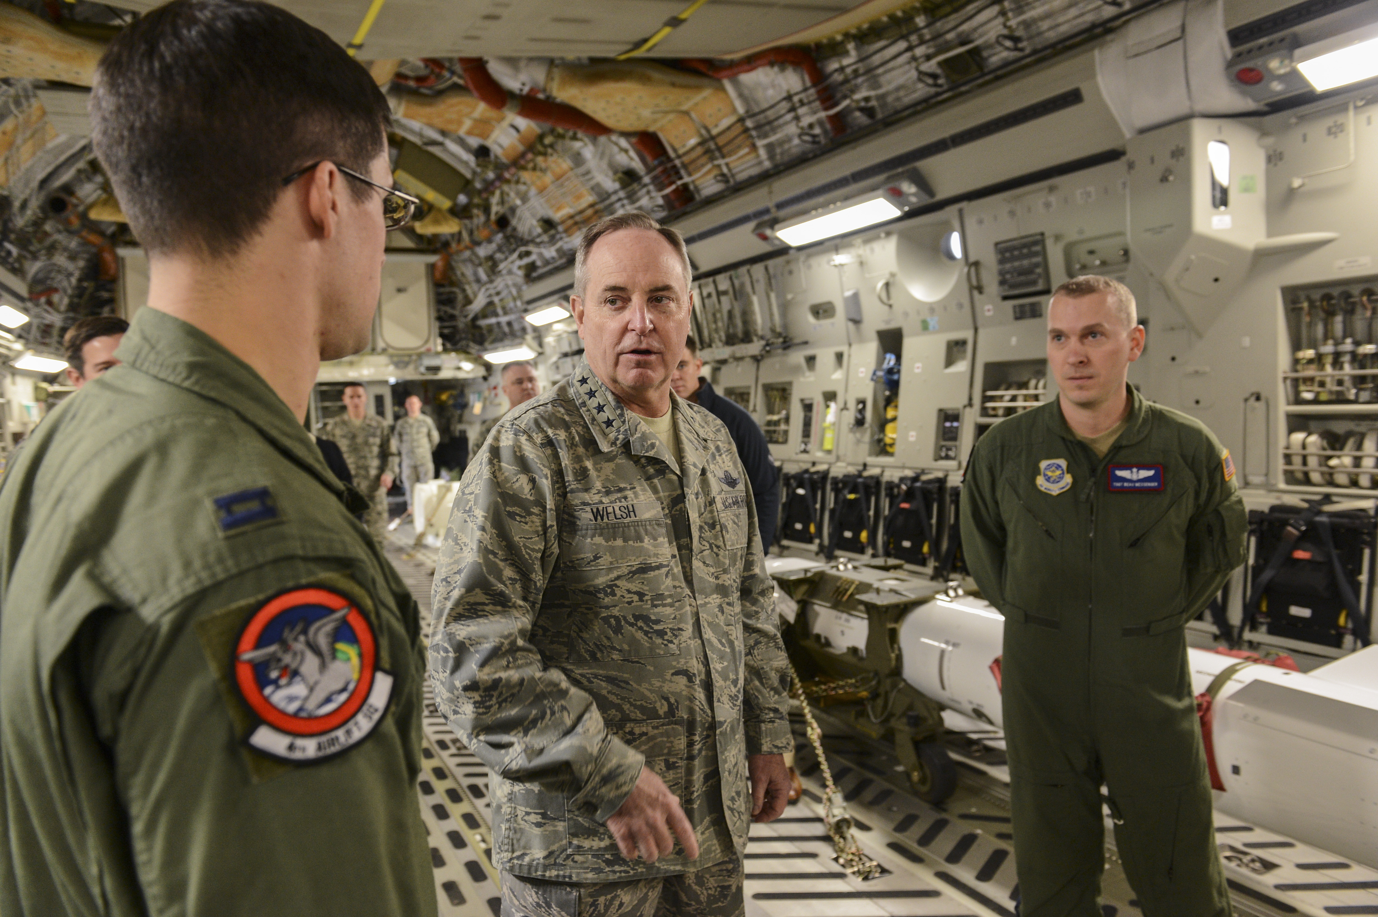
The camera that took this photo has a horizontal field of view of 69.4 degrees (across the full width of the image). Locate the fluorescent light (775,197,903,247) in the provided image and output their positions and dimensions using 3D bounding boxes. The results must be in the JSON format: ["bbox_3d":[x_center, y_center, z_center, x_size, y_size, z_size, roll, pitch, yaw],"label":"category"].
[{"bbox_3d":[0.888,-1.430,6.003,0.165,0.080,1.130,29,-11,-24],"label":"fluorescent light"}]

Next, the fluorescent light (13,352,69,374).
[{"bbox_3d":[-6.441,-0.959,9.871,0.165,0.080,1.130,-34,11,-13],"label":"fluorescent light"}]

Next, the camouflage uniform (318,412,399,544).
[{"bbox_3d":[-2.626,0.342,8.038,0.600,1.420,0.330,-3,3,-17],"label":"camouflage uniform"}]

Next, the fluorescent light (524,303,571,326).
[{"bbox_3d":[-1.566,-1.601,11.024,0.165,0.080,1.130,29,-11,-24],"label":"fluorescent light"}]

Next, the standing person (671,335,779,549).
[{"bbox_3d":[0.120,0.415,3.850,0.550,1.790,0.360,-1,3,22],"label":"standing person"}]

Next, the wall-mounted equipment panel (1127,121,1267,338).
[{"bbox_3d":[1.943,-0.857,3.804,0.400,0.760,0.290,-4,3,-26],"label":"wall-mounted equipment panel"}]

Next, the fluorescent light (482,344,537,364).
[{"bbox_3d":[-2.141,-1.246,11.963,0.165,0.080,1.130,31,-16,-31],"label":"fluorescent light"}]

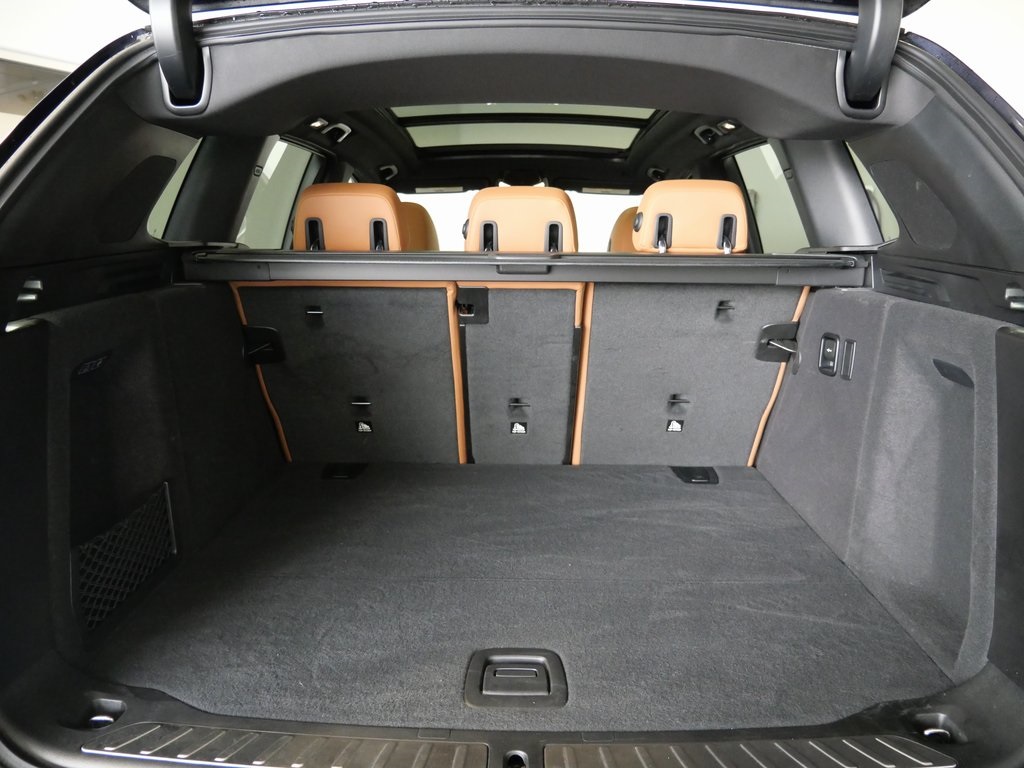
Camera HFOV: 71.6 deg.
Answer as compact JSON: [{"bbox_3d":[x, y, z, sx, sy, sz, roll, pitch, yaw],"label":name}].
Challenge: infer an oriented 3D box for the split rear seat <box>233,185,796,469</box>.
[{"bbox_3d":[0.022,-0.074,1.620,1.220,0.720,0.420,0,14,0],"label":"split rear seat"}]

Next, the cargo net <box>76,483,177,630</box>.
[{"bbox_3d":[-0.597,0.262,1.096,0.030,0.140,0.250,0,14,0],"label":"cargo net"}]

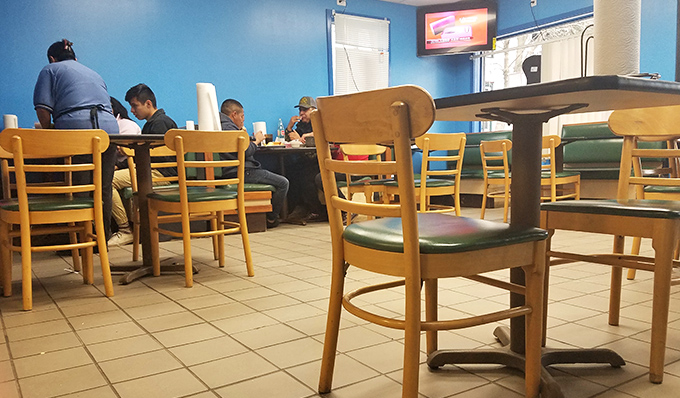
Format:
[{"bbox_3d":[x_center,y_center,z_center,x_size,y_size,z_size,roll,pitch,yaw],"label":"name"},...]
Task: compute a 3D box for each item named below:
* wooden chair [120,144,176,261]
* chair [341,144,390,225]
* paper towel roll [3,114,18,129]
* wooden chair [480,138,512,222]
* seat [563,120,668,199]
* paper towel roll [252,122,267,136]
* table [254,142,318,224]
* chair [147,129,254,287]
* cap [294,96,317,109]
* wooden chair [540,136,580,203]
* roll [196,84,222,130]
[{"bbox_3d":[-1.100,0.003,3.316,0.468,0.798,0.458,-5,6,-42],"label":"wooden chair"},{"bbox_3d":[0.324,-0.090,4.157,0.460,0.790,0.460,-4,5,-31],"label":"chair"},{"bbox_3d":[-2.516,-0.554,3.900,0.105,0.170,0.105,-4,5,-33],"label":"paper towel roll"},{"bbox_3d":[1.699,-0.192,5.100,0.458,0.798,0.468,-3,5,-26],"label":"wooden chair"},{"bbox_3d":[2.639,-0.319,5.121,0.600,0.900,1.150,-4,5,-33],"label":"seat"},{"bbox_3d":[-0.801,-0.634,5.100,0.120,0.260,0.120,-1,4,0],"label":"paper towel roll"},{"bbox_3d":[-0.621,-0.129,5.154,0.770,0.740,1.020,-4,5,-33],"label":"table"},{"bbox_3d":[-0.761,0.025,2.801,0.450,0.790,0.450,-5,5,-36],"label":"chair"},{"bbox_3d":[-0.339,-0.982,5.250,0.250,0.130,0.175,-5,5,-36],"label":"cap"},{"bbox_3d":[1.804,-0.146,4.494,0.458,0.798,0.468,-5,6,-37],"label":"wooden chair"},{"bbox_3d":[-0.801,-0.540,3.100,0.122,0.290,0.122,-1,4,0],"label":"roll"}]

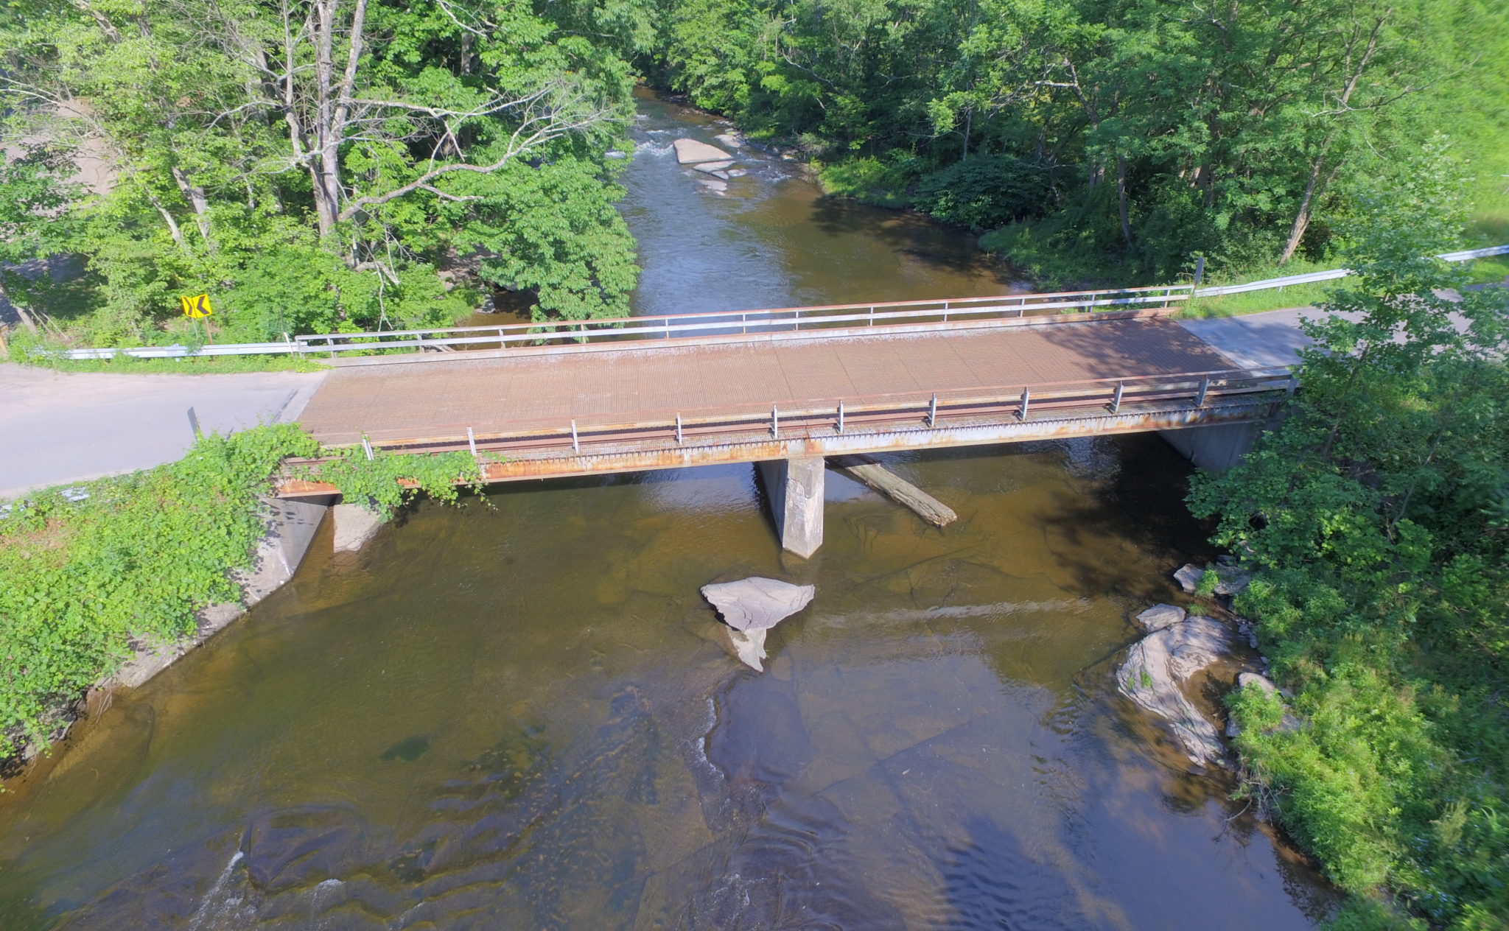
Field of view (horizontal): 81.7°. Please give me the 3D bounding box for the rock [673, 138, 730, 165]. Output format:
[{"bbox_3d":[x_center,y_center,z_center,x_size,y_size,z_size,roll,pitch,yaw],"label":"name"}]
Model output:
[{"bbox_3d":[-3.844,-22.979,63.884,3.806,0.900,6.600,-9,32,-13],"label":"rock"}]

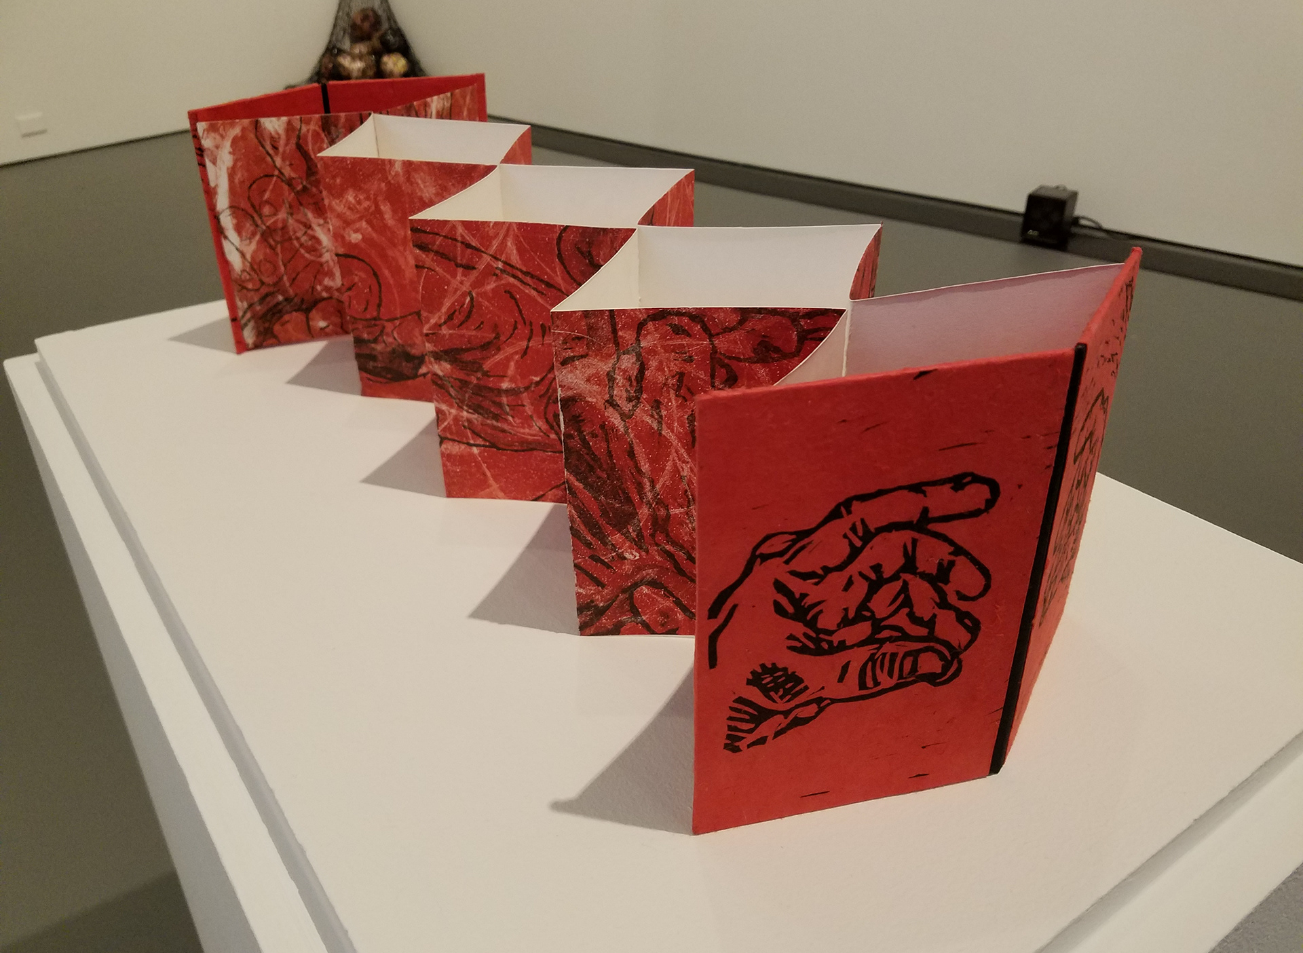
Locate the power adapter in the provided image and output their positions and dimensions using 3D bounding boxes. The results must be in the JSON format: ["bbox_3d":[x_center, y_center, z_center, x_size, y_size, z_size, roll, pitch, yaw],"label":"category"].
[{"bbox_3d":[1.457,-0.949,3.578,0.136,0.167,0.132,24,38,35],"label":"power adapter"}]

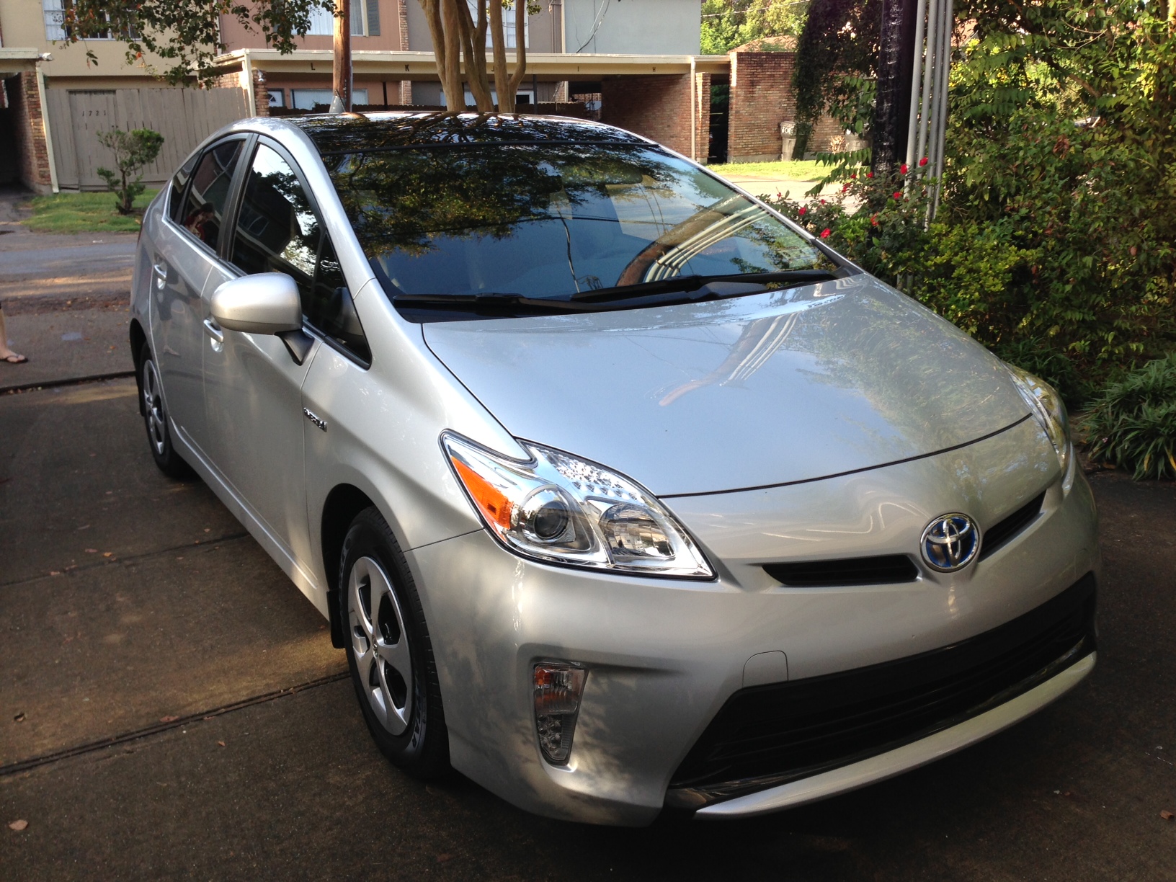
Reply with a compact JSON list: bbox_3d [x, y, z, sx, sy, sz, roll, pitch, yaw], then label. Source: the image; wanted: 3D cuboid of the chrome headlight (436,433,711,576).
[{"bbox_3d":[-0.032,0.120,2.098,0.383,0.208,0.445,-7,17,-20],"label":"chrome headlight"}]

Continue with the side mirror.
[{"bbox_3d":[-0.811,-0.330,2.747,0.220,0.160,0.135,-10,18,-29],"label":"side mirror"}]

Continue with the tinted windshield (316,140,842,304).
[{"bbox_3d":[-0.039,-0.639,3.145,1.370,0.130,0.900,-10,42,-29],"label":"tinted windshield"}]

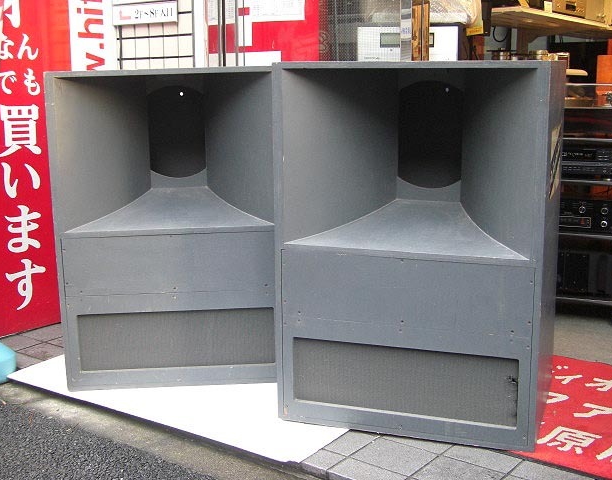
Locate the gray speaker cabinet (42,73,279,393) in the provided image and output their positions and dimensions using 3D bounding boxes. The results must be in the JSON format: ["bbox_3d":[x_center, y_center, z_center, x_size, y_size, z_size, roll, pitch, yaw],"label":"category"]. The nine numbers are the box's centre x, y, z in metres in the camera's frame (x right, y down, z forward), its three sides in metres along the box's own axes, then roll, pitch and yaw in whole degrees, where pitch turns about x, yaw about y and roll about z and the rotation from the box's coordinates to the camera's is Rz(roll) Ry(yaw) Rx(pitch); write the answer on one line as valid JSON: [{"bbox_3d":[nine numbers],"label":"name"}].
[{"bbox_3d":[-0.462,-0.076,3.192,0.760,1.067,0.620,-2,10,-3],"label":"gray speaker cabinet"}]

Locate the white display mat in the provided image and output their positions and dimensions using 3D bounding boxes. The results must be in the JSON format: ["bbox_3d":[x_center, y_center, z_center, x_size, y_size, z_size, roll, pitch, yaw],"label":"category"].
[{"bbox_3d":[-0.309,0.488,3.090,1.310,0.012,0.850,7,13,36],"label":"white display mat"}]

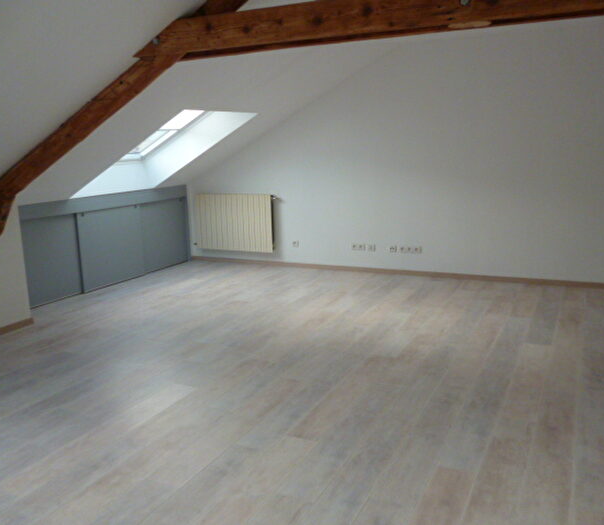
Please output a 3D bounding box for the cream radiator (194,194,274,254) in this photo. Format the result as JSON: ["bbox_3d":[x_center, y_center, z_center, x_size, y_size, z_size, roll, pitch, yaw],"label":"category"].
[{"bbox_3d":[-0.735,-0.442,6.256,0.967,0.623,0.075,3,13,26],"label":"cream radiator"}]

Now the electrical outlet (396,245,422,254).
[{"bbox_3d":[1.053,-0.122,5.487,0.225,0.083,0.014,3,13,26],"label":"electrical outlet"}]

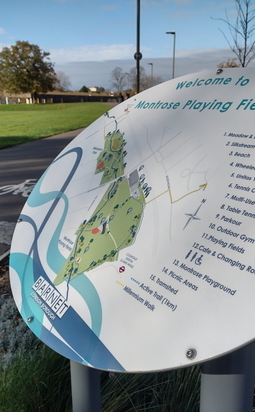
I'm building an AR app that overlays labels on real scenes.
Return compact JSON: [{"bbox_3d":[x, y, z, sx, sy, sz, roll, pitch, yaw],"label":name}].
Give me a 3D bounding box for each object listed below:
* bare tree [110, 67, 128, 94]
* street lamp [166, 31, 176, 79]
[{"bbox_3d":[-3.335,-45.245,158.730,6.670,12.299,6.670,0,14,0],"label":"bare tree"},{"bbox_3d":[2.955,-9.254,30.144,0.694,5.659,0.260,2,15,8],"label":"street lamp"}]

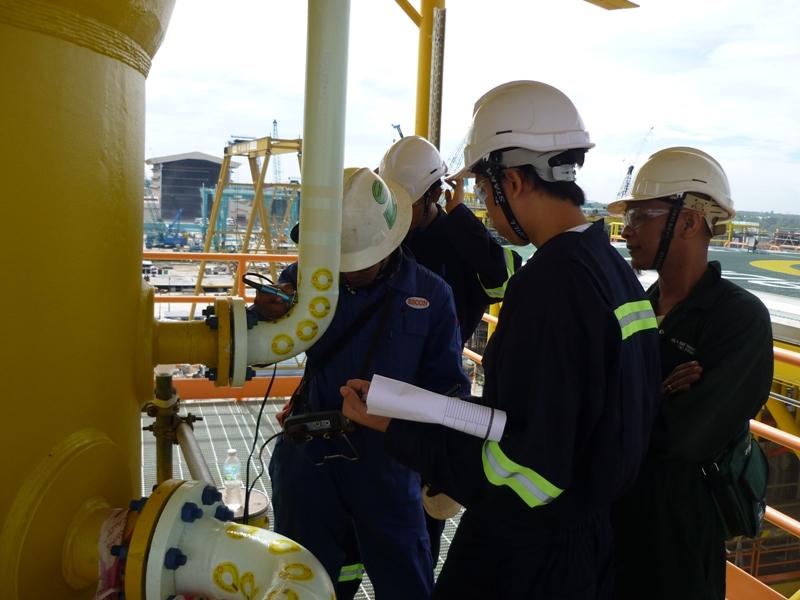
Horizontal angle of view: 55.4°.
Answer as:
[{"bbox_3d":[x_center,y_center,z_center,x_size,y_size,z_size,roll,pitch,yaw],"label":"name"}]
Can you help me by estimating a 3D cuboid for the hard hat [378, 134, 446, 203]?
[{"bbox_3d":[0.031,-0.426,2.470,0.280,0.165,0.220,-37,28,-28],"label":"hard hat"}]

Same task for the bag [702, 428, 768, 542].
[{"bbox_3d":[0.743,0.407,1.690,0.100,0.235,0.200,0,9,41],"label":"bag"}]

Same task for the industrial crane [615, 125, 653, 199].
[{"bbox_3d":[76.865,-40.481,250.000,10.000,34.000,13.000,3,7,0],"label":"industrial crane"}]

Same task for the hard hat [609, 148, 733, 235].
[{"bbox_3d":[0.614,-0.264,1.708,0.285,0.165,0.220,5,7,-4],"label":"hard hat"}]

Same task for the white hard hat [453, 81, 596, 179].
[{"bbox_3d":[0.208,-0.322,1.415,0.285,0.165,0.220,-9,0,33],"label":"white hard hat"}]

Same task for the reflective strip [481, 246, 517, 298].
[{"bbox_3d":[0.312,-0.087,2.420,0.115,0.165,0.090,4,7,10],"label":"reflective strip"}]

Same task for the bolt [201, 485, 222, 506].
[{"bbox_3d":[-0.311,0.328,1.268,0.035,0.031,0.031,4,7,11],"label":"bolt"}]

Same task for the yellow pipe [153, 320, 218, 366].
[{"bbox_3d":[-0.447,0.090,1.590,0.135,0.090,0.090,0,7,-19],"label":"yellow pipe"}]

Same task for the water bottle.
[{"bbox_3d":[-0.616,0.668,2.816,0.065,0.228,0.065,1,7,-15],"label":"water bottle"}]

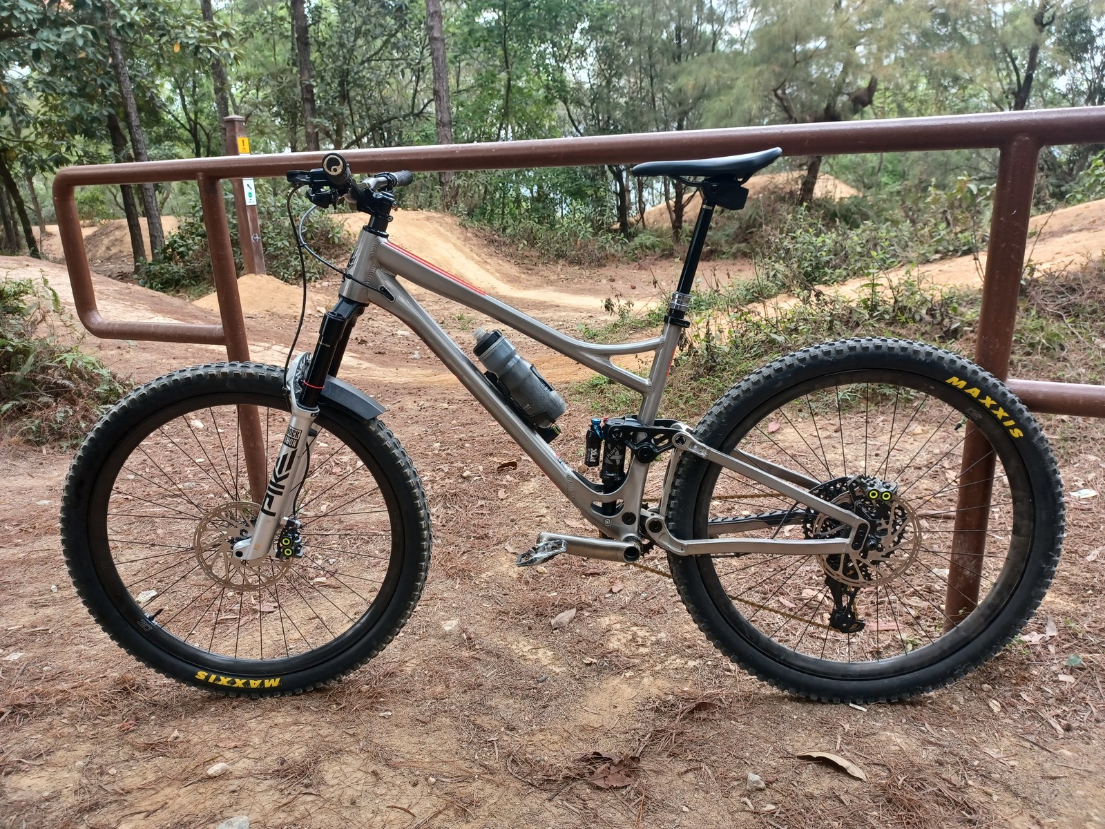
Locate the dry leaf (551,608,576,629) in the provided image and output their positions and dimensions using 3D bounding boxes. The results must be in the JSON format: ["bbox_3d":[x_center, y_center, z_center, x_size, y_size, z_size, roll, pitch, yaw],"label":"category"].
[{"bbox_3d":[0.028,0.504,1.988,0.040,0.016,0.086,9,21,34],"label":"dry leaf"}]

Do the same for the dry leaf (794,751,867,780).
[{"bbox_3d":[0.511,0.637,1.458,0.127,0.022,0.032,8,20,33],"label":"dry leaf"}]

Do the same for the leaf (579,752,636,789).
[{"bbox_3d":[0.101,0.652,1.477,0.105,0.022,0.072,-3,17,0],"label":"leaf"}]

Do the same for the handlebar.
[{"bbox_3d":[-0.340,-0.439,1.501,0.075,0.070,0.780,-3,15,-2],"label":"handlebar"}]

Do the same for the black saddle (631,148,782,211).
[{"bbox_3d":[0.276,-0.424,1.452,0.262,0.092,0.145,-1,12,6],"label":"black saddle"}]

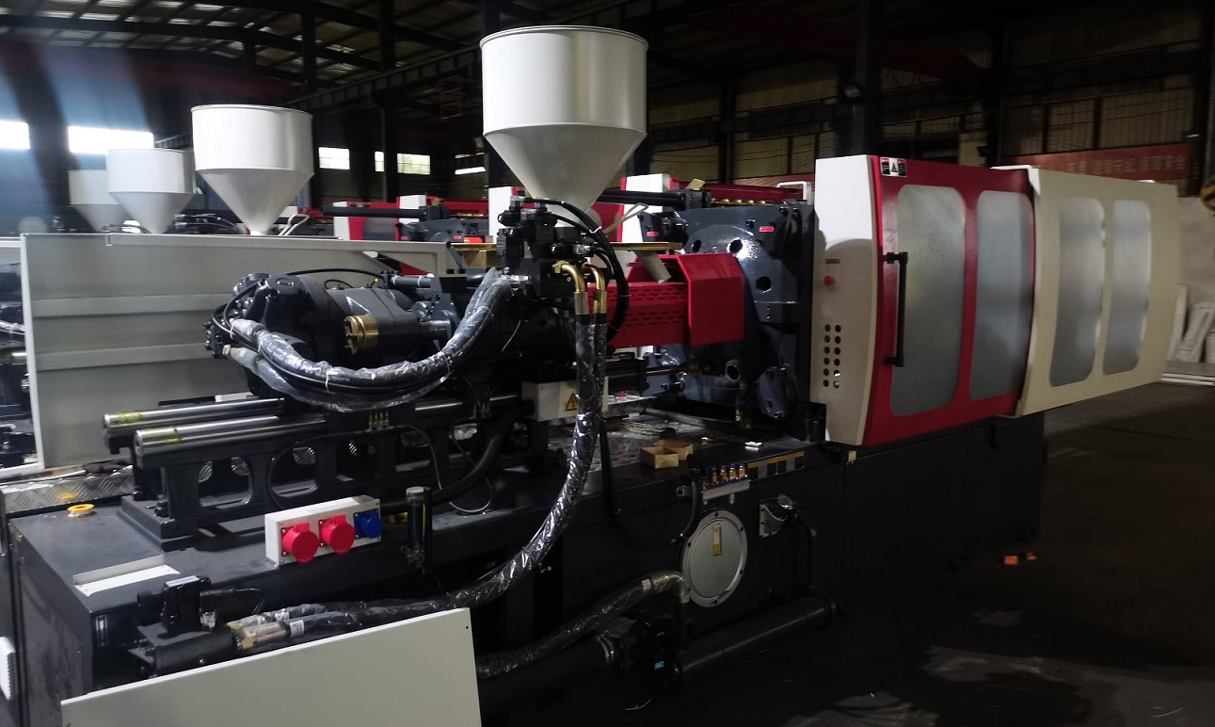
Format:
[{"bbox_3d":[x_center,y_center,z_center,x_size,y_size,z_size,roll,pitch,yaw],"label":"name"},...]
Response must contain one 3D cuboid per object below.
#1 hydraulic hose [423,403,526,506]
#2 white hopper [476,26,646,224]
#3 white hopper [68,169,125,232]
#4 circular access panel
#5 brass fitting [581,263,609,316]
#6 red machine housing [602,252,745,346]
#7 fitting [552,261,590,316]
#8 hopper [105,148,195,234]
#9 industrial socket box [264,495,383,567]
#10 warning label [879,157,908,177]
[{"bbox_3d":[-0.423,0.284,2.933,0.392,0.302,0.111,-6,10,-41],"label":"hydraulic hose"},{"bbox_3d":[-0.164,-0.867,3.504,0.636,0.694,0.636,0,7,0],"label":"white hopper"},{"bbox_3d":[-5.141,-1.615,9.350,0.636,0.694,0.636,-6,10,-41],"label":"white hopper"},{"bbox_3d":[0.413,0.729,3.422,0.382,0.382,0.030,-6,10,-41],"label":"circular access panel"},{"bbox_3d":[-0.063,-0.267,3.265,0.050,0.188,0.141,-6,10,-41],"label":"brass fitting"},{"bbox_3d":[0.168,-0.266,3.882,0.865,0.387,0.392,-6,10,-41],"label":"red machine housing"},{"bbox_3d":[-0.128,-0.263,3.207,0.050,0.188,0.141,-6,10,-41],"label":"fitting"},{"bbox_3d":[-3.740,-1.379,7.509,0.636,0.694,0.636,-6,10,-41],"label":"hopper"},{"bbox_3d":[-0.739,0.447,2.422,0.287,0.126,0.146,-6,10,-41],"label":"industrial socket box"},{"bbox_3d":[1.233,-0.843,3.925,0.196,0.076,0.004,-6,3,-41],"label":"warning label"}]

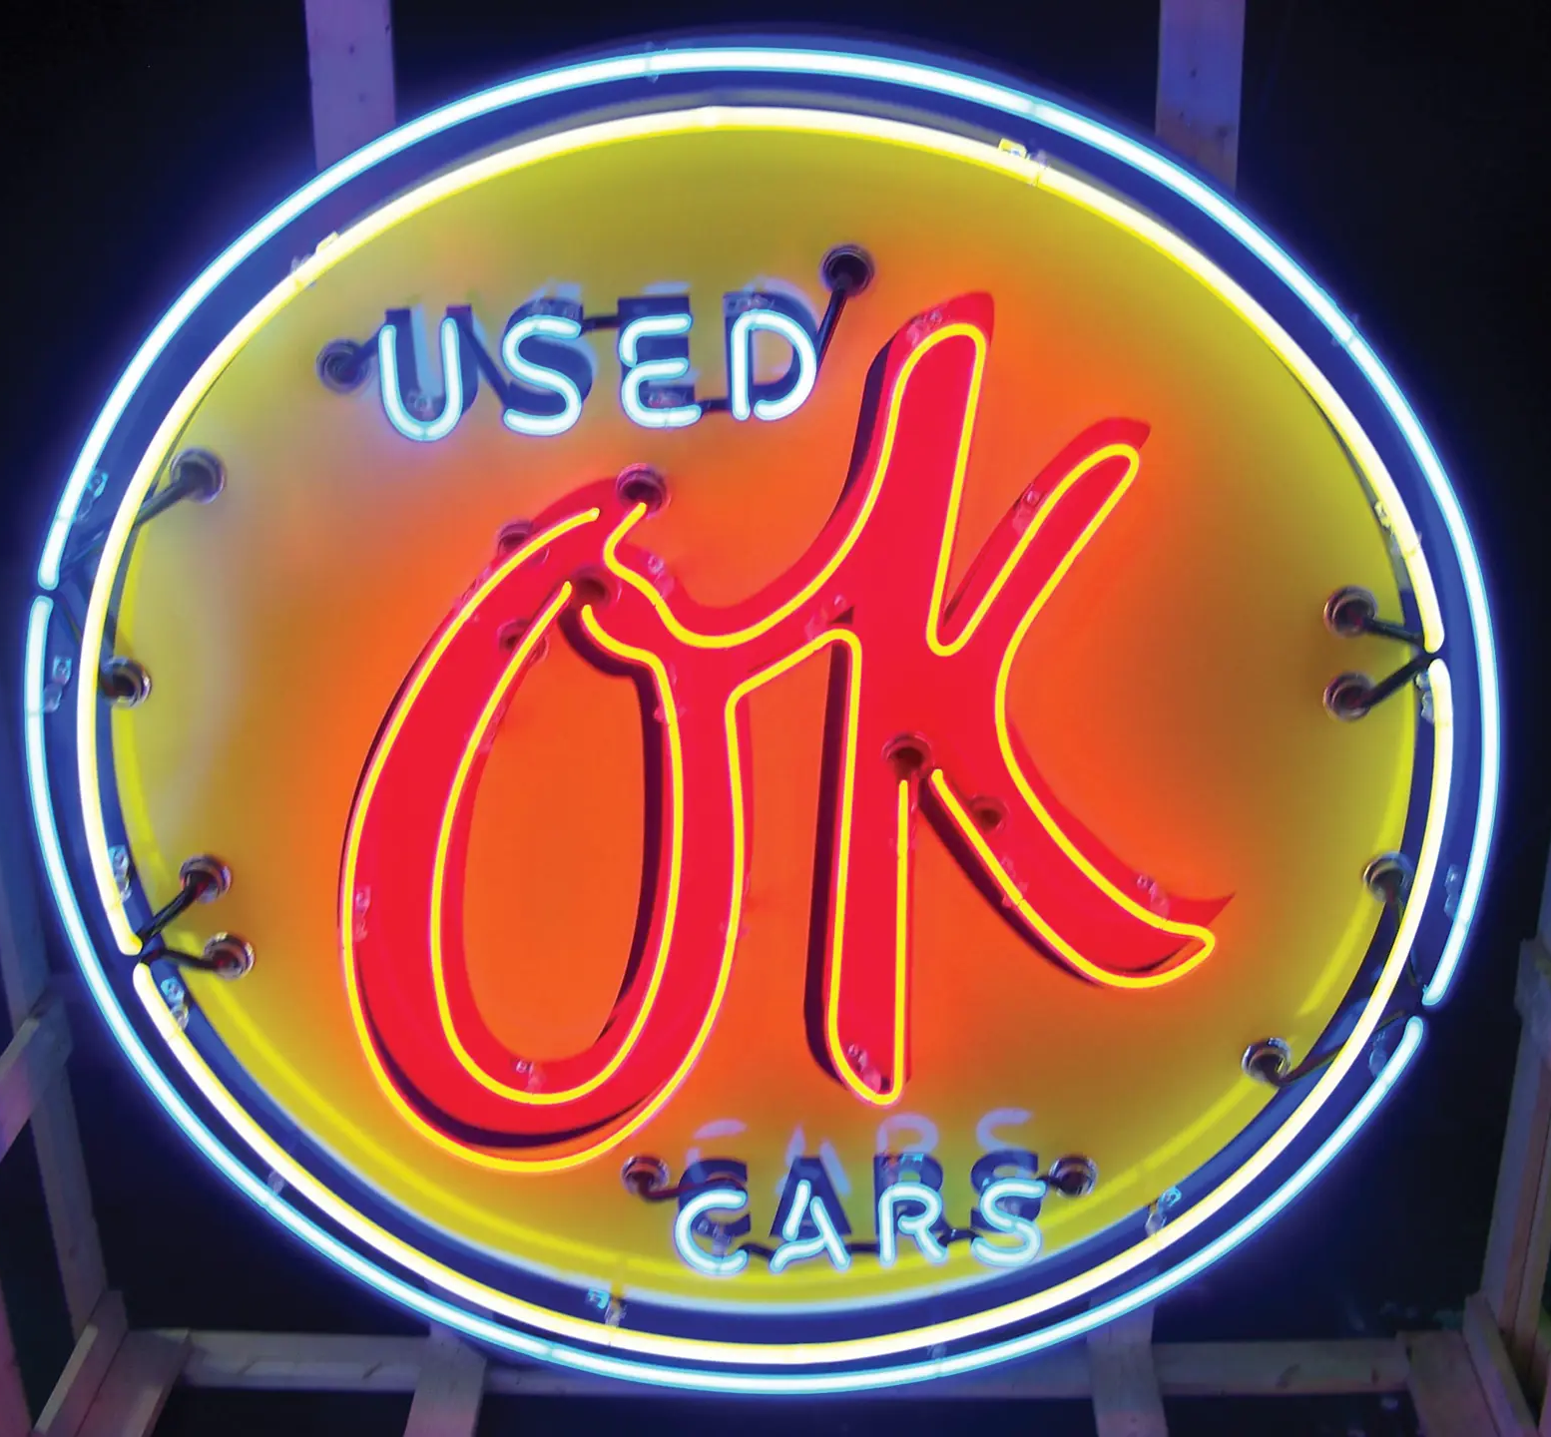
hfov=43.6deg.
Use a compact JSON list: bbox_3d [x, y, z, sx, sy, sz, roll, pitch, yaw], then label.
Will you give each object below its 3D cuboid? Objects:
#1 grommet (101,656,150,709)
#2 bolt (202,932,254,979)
[{"bbox_3d":[-0.576,-0.033,1.716,0.044,0.044,0.015,0,23,2],"label":"grommet"},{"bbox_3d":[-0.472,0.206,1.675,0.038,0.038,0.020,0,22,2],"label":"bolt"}]

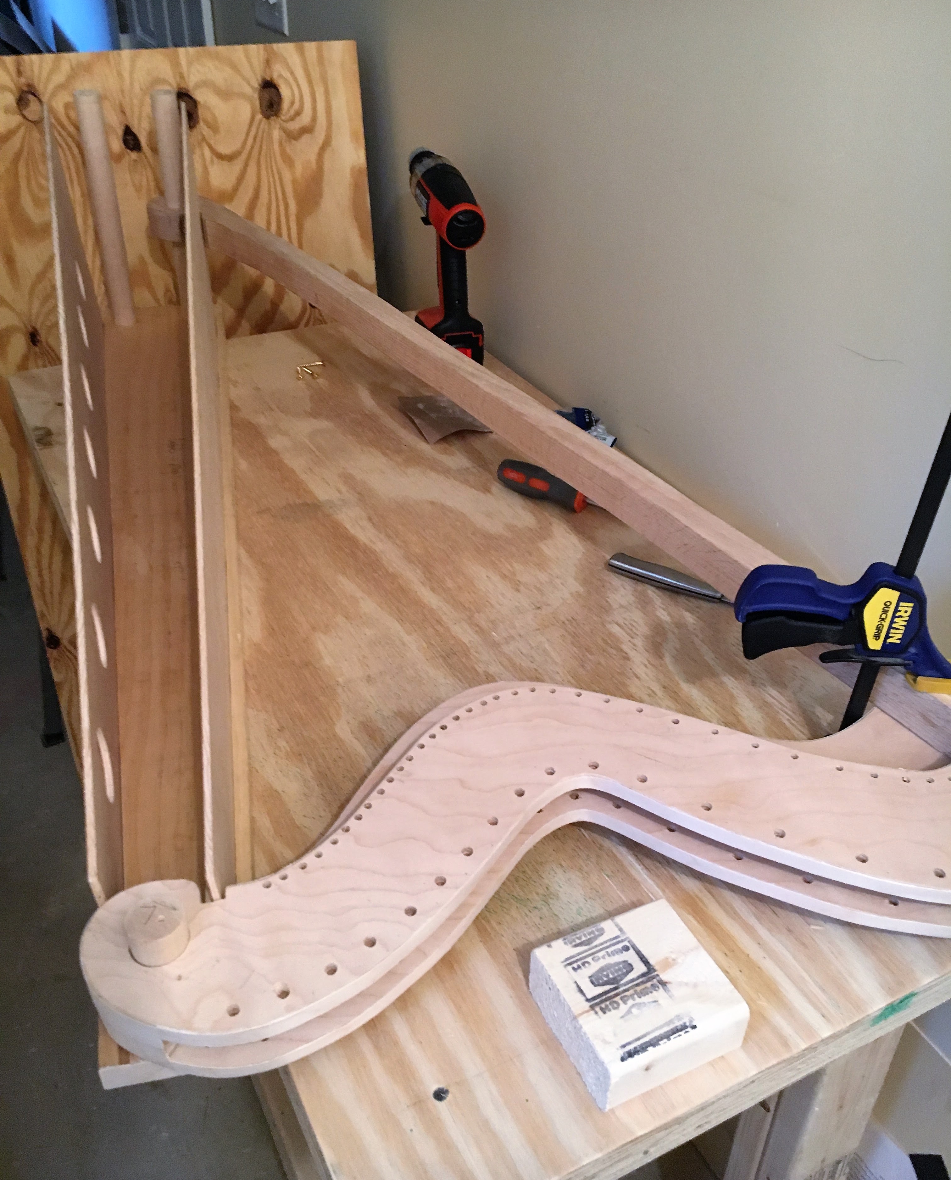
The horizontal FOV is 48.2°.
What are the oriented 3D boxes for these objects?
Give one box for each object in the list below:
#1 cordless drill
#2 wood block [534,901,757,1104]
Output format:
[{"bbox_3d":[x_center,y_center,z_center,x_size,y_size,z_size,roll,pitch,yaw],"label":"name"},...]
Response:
[{"bbox_3d":[-0.050,-0.454,1.463,0.072,0.242,0.197,-11,37,-18],"label":"cordless drill"},{"bbox_3d":[0.098,0.248,0.645,0.097,0.038,0.089,-14,38,-22],"label":"wood block"}]

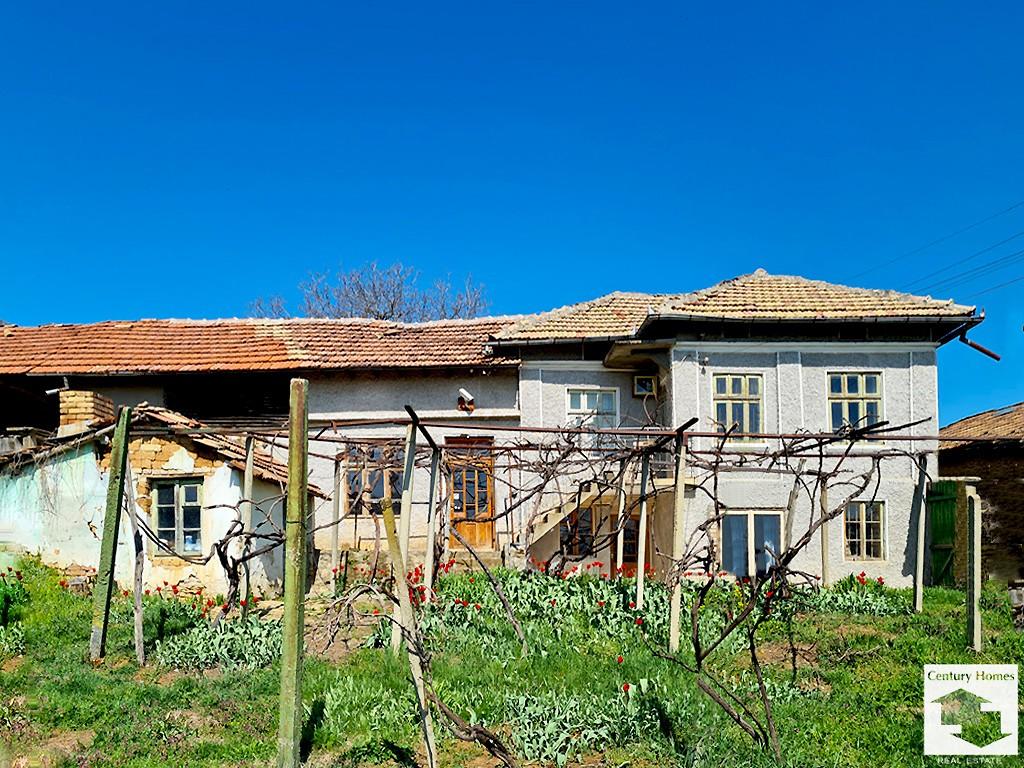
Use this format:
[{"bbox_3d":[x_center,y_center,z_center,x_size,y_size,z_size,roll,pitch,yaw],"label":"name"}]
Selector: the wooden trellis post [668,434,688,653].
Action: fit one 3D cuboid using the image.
[{"bbox_3d":[1.727,1.646,8.000,0.110,2.240,0.110,3,-5,0],"label":"wooden trellis post"}]

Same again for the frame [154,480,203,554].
[{"bbox_3d":[-5.132,2.048,11.800,0.770,1.190,0.120,-1,-5,0],"label":"frame"}]

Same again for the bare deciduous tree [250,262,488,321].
[{"bbox_3d":[-5.003,1.036,27.000,8.200,10.500,8.000,-1,-5,0],"label":"bare deciduous tree"}]

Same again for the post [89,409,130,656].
[{"bbox_3d":[-3.650,1.350,7.000,0.115,2.297,0.110,4,-5,0],"label":"post"}]

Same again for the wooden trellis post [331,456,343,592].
[{"bbox_3d":[-2.979,2.367,13.000,0.100,2.273,0.100,1,-5,0],"label":"wooden trellis post"}]

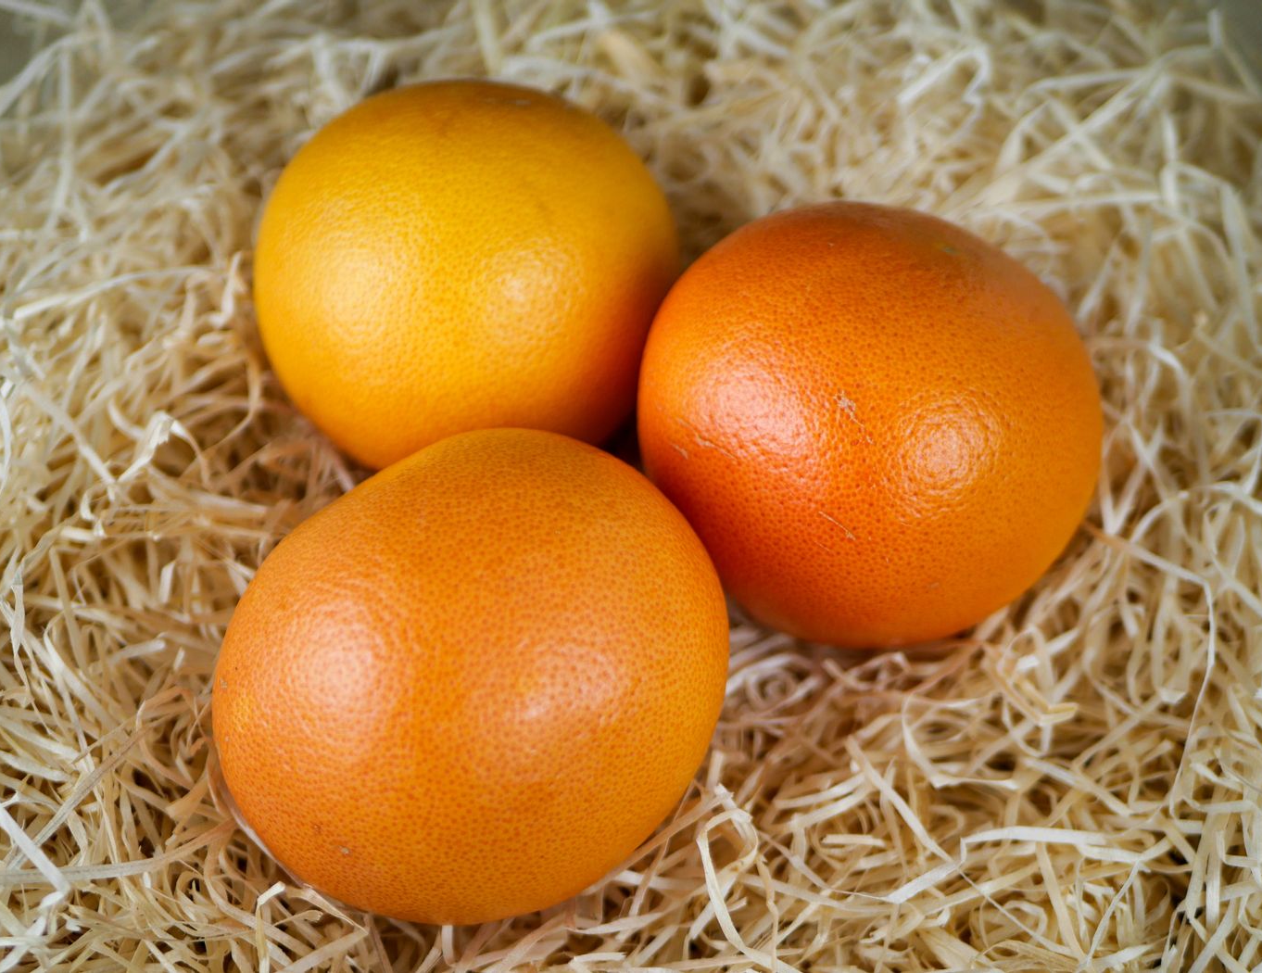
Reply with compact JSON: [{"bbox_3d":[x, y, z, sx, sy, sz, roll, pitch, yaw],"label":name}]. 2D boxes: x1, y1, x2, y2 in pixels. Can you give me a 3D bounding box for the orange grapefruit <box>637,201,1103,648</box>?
[{"bbox_3d":[0.053,-0.014,0.419,0.104,0.099,0.102,0,52,0],"label":"orange grapefruit"}]

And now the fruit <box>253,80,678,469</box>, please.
[{"bbox_3d":[-0.039,-0.049,0.448,0.102,0.096,0.101,0,52,0],"label":"fruit"}]

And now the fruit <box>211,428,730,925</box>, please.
[{"bbox_3d":[-0.033,0.039,0.385,0.106,0.100,0.103,0,52,0],"label":"fruit"}]

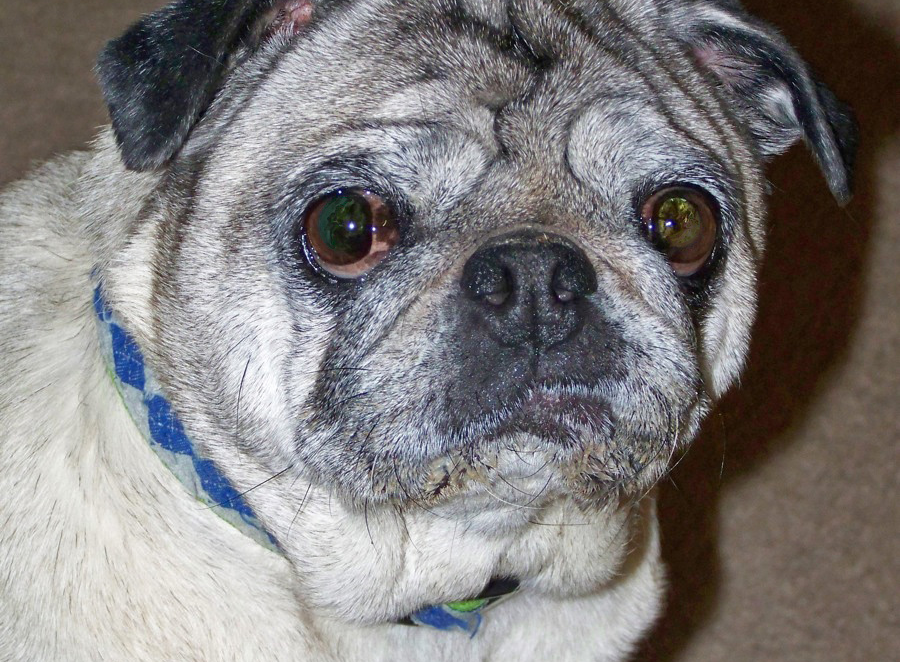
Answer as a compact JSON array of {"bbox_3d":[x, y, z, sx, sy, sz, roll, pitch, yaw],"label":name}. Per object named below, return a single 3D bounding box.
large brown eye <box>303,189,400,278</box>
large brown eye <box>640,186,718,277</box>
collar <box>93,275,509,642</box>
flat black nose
[{"bbox_3d":[-0.023,-0.023,0.769,0.023,0.021,0.017,0,8,-3],"label":"large brown eye"},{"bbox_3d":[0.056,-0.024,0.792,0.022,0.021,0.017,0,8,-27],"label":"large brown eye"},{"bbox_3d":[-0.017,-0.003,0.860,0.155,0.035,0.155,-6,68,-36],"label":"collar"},{"bbox_3d":[0.018,-0.009,0.765,0.033,0.027,0.019,0,15,-17],"label":"flat black nose"}]

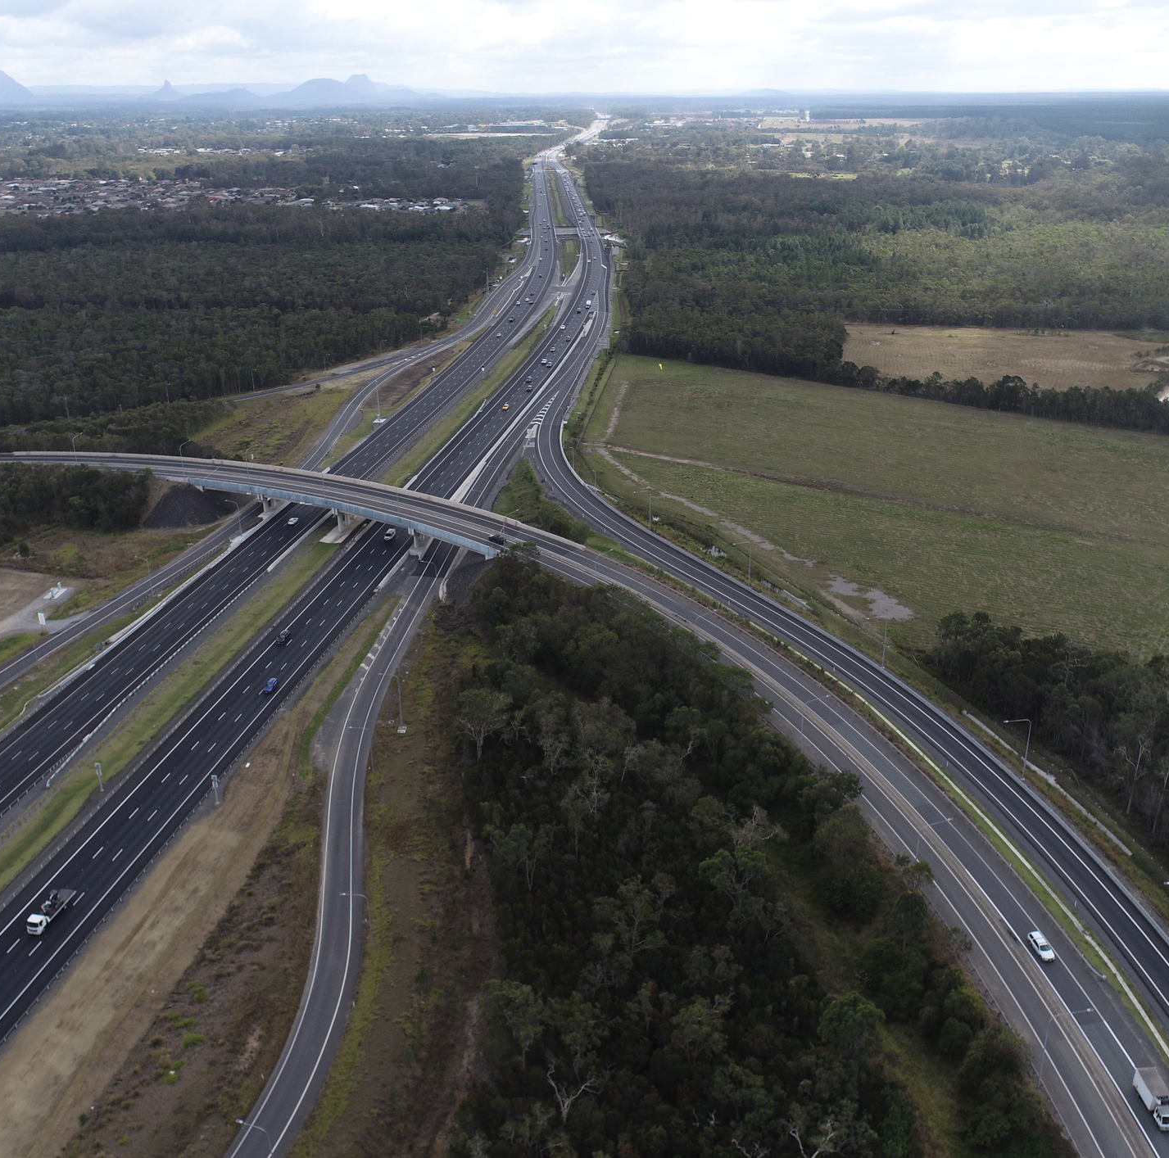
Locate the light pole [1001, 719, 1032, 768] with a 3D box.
[{"bbox_3d":[78.217,31.369,209.995,5.520,12.100,0.350,-6,24,-12],"label":"light pole"}]

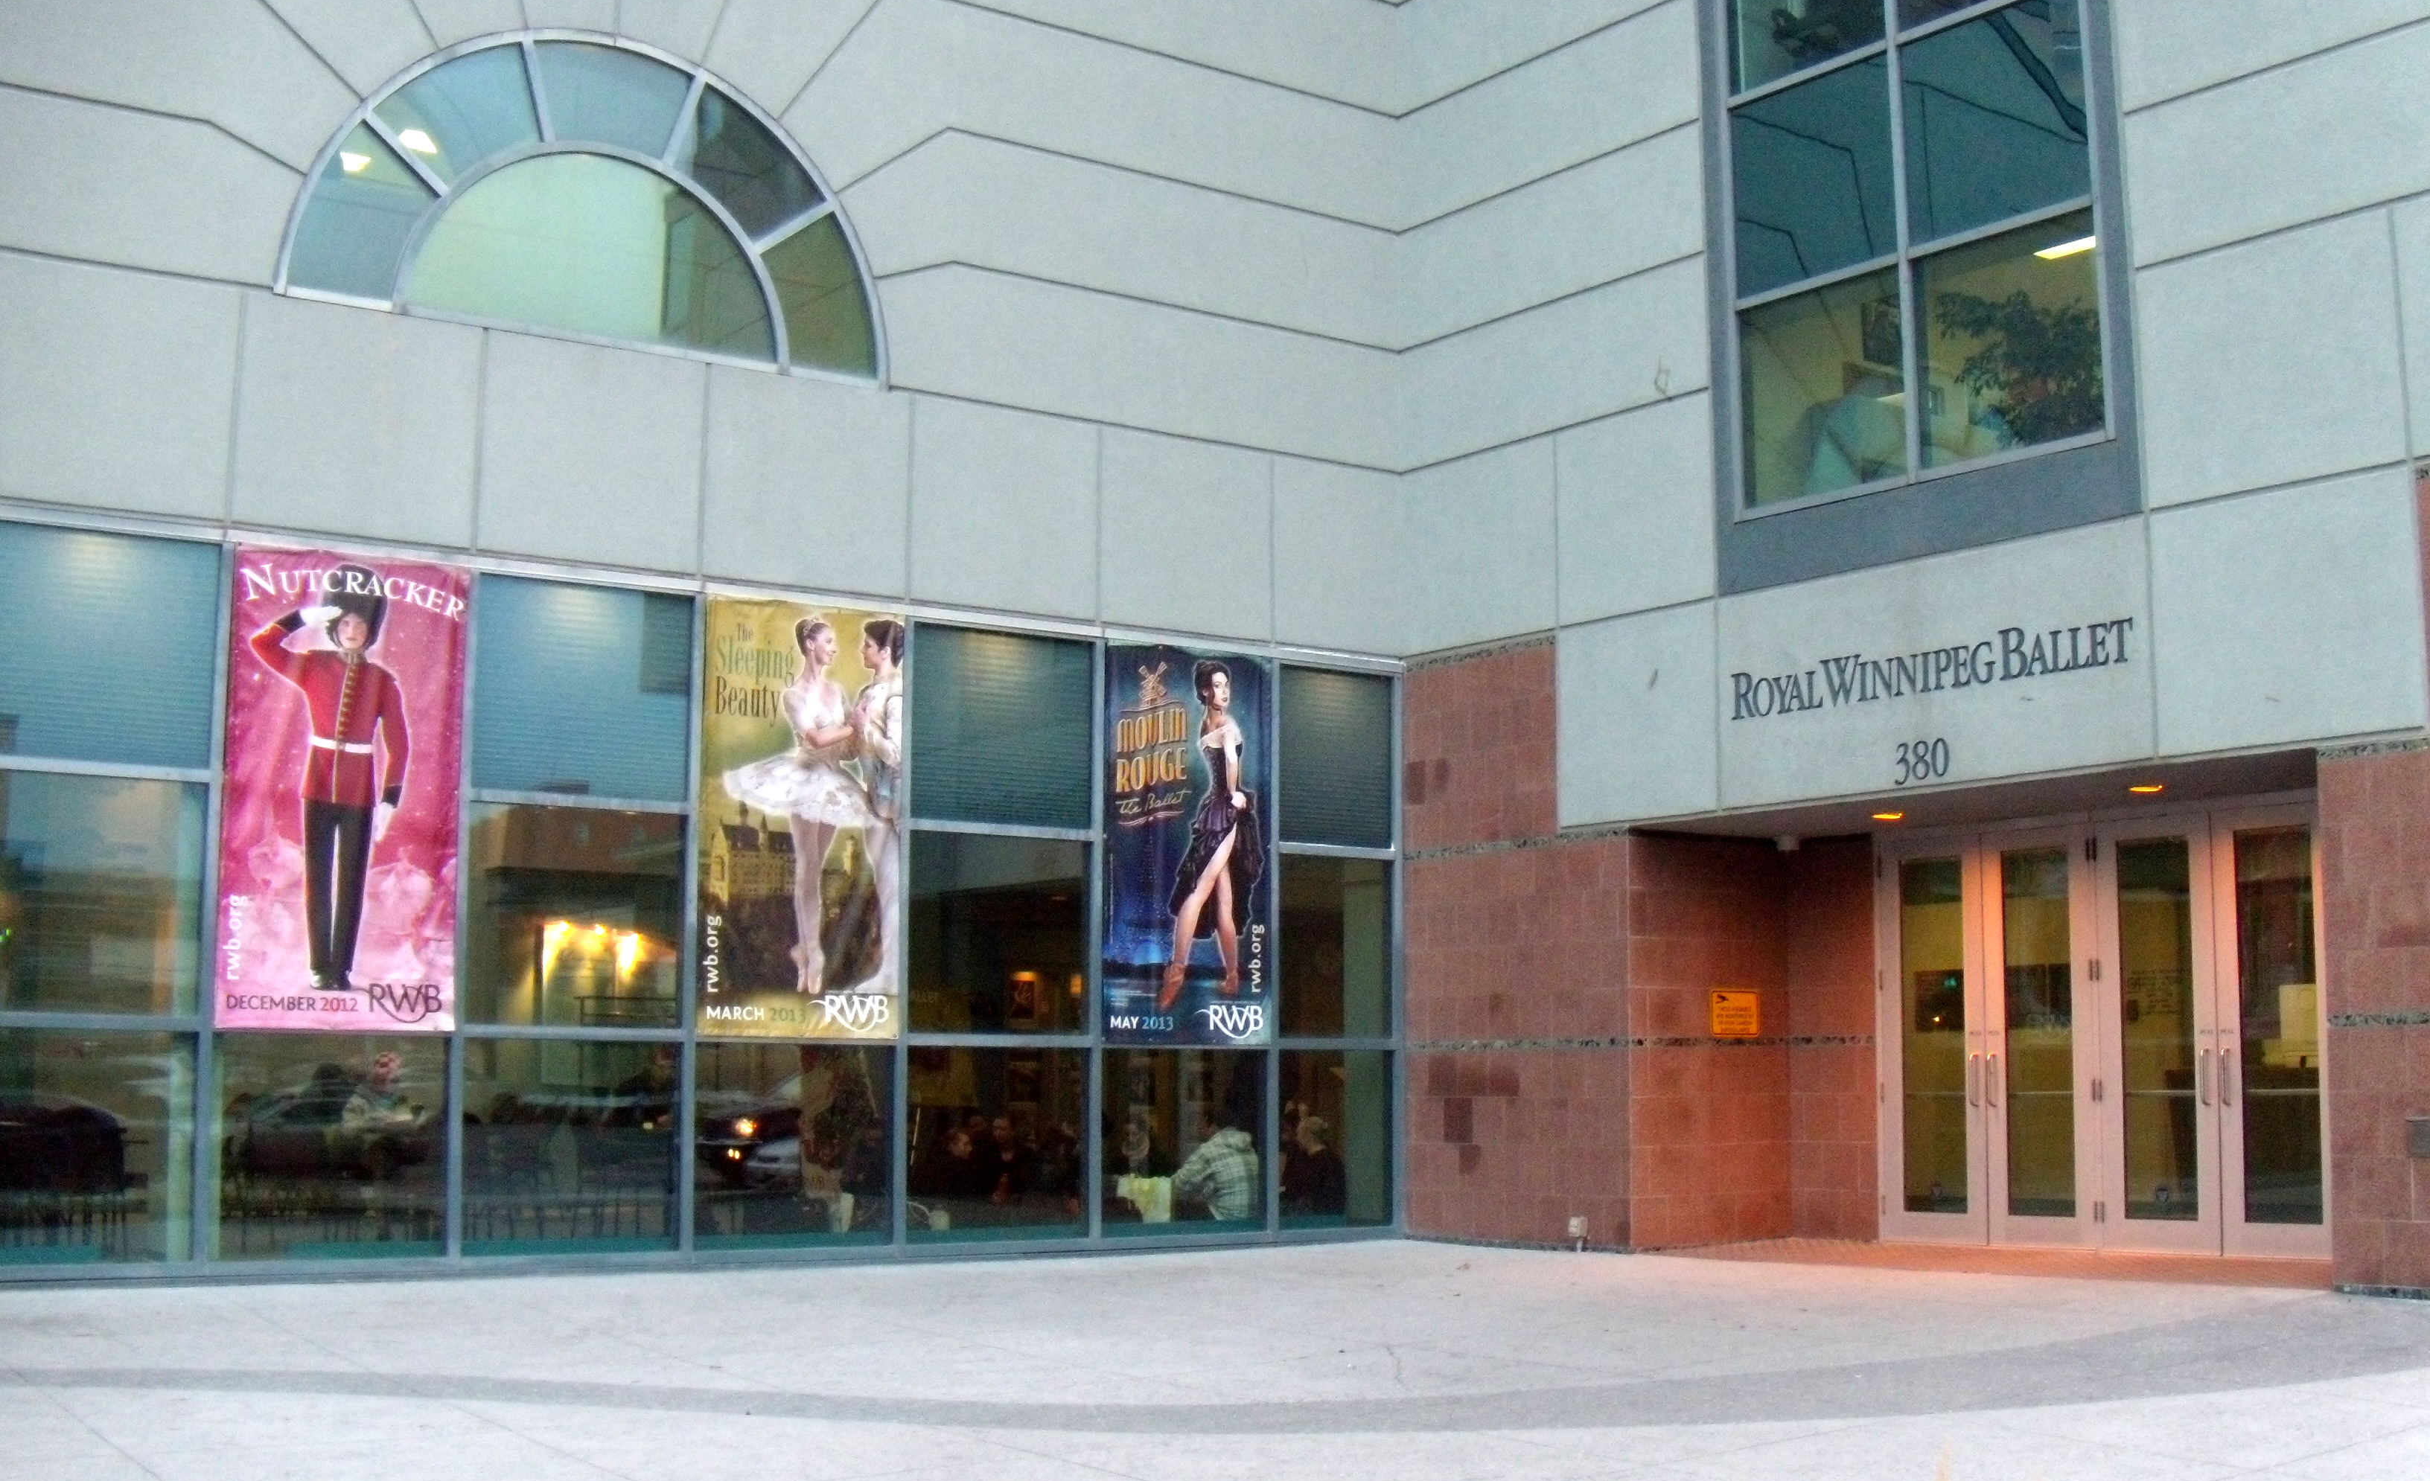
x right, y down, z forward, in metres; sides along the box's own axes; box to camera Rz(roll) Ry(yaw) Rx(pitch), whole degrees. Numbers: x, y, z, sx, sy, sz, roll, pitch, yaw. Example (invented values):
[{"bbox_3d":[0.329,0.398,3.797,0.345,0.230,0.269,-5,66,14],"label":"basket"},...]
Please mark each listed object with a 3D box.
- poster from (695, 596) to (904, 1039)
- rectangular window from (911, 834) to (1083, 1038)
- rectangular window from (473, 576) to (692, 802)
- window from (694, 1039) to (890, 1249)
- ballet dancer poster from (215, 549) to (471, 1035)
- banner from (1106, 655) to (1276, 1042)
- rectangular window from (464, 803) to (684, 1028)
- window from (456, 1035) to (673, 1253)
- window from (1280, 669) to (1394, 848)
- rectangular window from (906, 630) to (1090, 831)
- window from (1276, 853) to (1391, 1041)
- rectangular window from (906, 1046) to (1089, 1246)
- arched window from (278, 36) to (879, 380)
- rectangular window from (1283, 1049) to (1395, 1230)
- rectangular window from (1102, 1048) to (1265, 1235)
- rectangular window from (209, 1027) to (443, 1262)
[{"bbox_3d":[-2.281,0.444,14.151,1.239,2.419,0.050,5,-8,-35],"label":"poster"},{"bbox_3d":[-1.310,1.184,15.331,1.200,1.186,0.100,5,-10,-32],"label":"rectangular window"},{"bbox_3d":[-3.515,-0.276,14.120,1.197,1.170,0.100,5,-10,-32],"label":"rectangular window"},{"bbox_3d":[-2.398,2.303,14.470,1.180,1.134,0.100,5,-10,-32],"label":"window"},{"bbox_3d":[-4.572,0.263,13.289,1.178,2.484,0.040,5,-10,-32],"label":"ballet dancer poster"},{"bbox_3d":[-0.132,0.654,15.682,1.273,2.440,0.050,5,-8,-35],"label":"banner"},{"bbox_3d":[-3.517,0.974,13.940,1.192,1.197,0.100,5,-10,-32],"label":"rectangular window"},{"bbox_3d":[-3.502,2.192,13.775,1.170,1.139,0.100,5,-10,-32],"label":"window"},{"bbox_3d":[0.792,0.121,16.473,0.946,1.157,0.100,5,-8,-35],"label":"window"},{"bbox_3d":[-1.308,-0.066,15.512,1.215,1.171,0.100,5,-10,-32],"label":"rectangular window"},{"bbox_3d":[0.774,1.341,16.320,0.925,1.170,0.100,5,-8,-35],"label":"window"},{"bbox_3d":[-1.267,2.352,14.729,1.231,1.116,0.100,5,-8,-35],"label":"rectangular window"},{"bbox_3d":[-3.329,-3.018,13.849,3.447,1.723,0.150,5,-8,-35],"label":"arched window"},{"bbox_3d":[0.771,2.559,16.180,0.913,1.127,0.100,5,-8,-35],"label":"rectangular window"},{"bbox_3d":[-0.183,2.462,15.501,1.227,1.121,0.100,5,-8,-35],"label":"rectangular window"},{"bbox_3d":[-4.577,2.098,13.095,1.154,1.130,0.100,5,-10,-32],"label":"rectangular window"}]

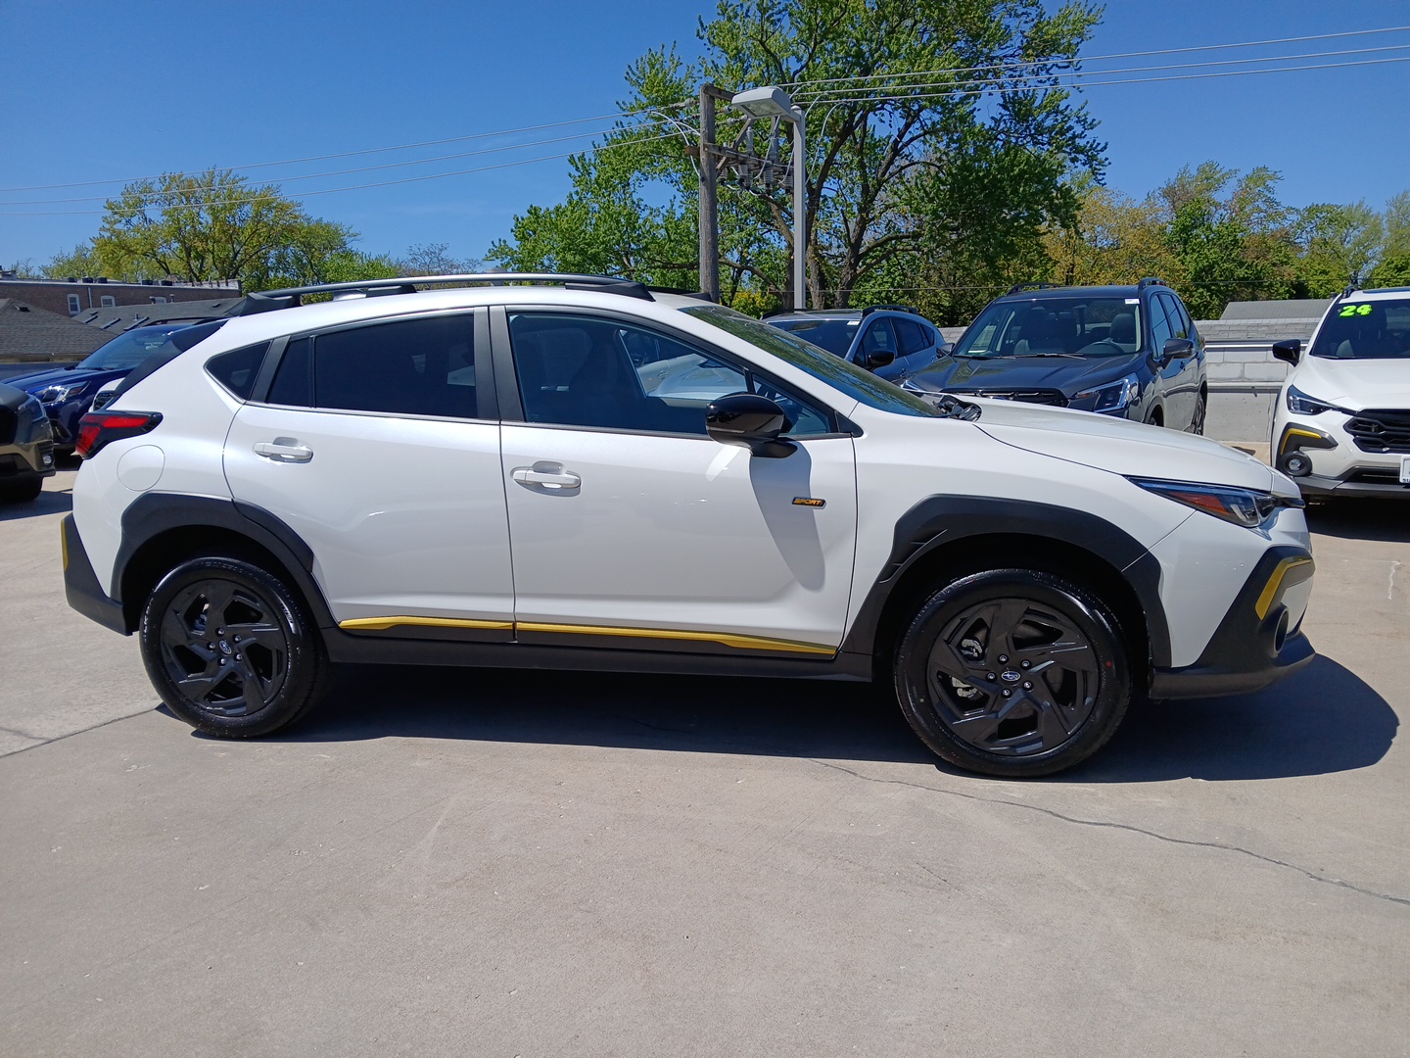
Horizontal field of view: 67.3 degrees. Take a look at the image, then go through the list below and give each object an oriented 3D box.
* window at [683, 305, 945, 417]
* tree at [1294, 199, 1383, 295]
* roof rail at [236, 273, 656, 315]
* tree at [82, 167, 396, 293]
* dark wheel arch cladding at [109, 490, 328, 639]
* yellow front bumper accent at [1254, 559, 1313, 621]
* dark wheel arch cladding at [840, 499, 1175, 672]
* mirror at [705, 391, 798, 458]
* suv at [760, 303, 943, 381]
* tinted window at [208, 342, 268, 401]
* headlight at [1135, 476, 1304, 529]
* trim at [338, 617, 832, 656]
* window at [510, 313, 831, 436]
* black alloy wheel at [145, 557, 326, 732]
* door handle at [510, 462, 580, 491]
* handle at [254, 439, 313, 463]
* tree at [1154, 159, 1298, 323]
[{"bbox_3d":[0.472,-0.634,4.019,1.000,0.140,1.380,27,15,5],"label":"window"},{"bbox_3d":[31.016,-11.791,52.374,5.200,8.482,5.000,5,13,30],"label":"tree"},{"bbox_3d":[-0.922,-0.811,3.655,1.560,0.120,0.080,1,11,11],"label":"roof rail"},{"bbox_3d":[-29.153,-15.749,67.342,18.000,13.598,16.000,-6,12,-22],"label":"tree"},{"bbox_3d":[-1.694,0.118,3.691,0.860,0.500,0.130,1,12,11],"label":"dark wheel arch cladding"},{"bbox_3d":[1.751,0.168,3.216,0.220,0.170,0.250,1,11,11],"label":"yellow front bumper accent"},{"bbox_3d":[0.900,0.166,3.197,0.965,0.555,0.140,1,12,11],"label":"dark wheel arch cladding"},{"bbox_3d":[0.141,-0.311,3.202,0.230,0.205,0.240,1,11,11],"label":"mirror"},{"bbox_3d":[1.250,-1.522,11.258,1.840,1.600,4.480,6,13,33],"label":"suv"},{"bbox_3d":[-1.625,-0.547,3.669,0.245,0.210,0.060,2,-10,19],"label":"tinted window"},{"bbox_3d":[1.550,-0.104,3.263,0.540,0.175,0.340,1,11,11],"label":"headlight"},{"bbox_3d":[-0.421,0.342,3.467,1.690,0.080,0.040,1,12,11],"label":"trim"},{"bbox_3d":[-0.133,-0.500,3.391,1.070,0.430,0.090,1,-12,11],"label":"window"},{"bbox_3d":[-1.670,0.396,3.818,0.700,0.695,0.230,1,11,11],"label":"black alloy wheel"},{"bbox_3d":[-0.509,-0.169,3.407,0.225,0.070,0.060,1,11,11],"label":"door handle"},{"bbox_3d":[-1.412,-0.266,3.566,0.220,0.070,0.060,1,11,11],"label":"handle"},{"bbox_3d":[24.335,-12.008,50.138,7.000,10.171,6.500,4,13,25],"label":"tree"}]

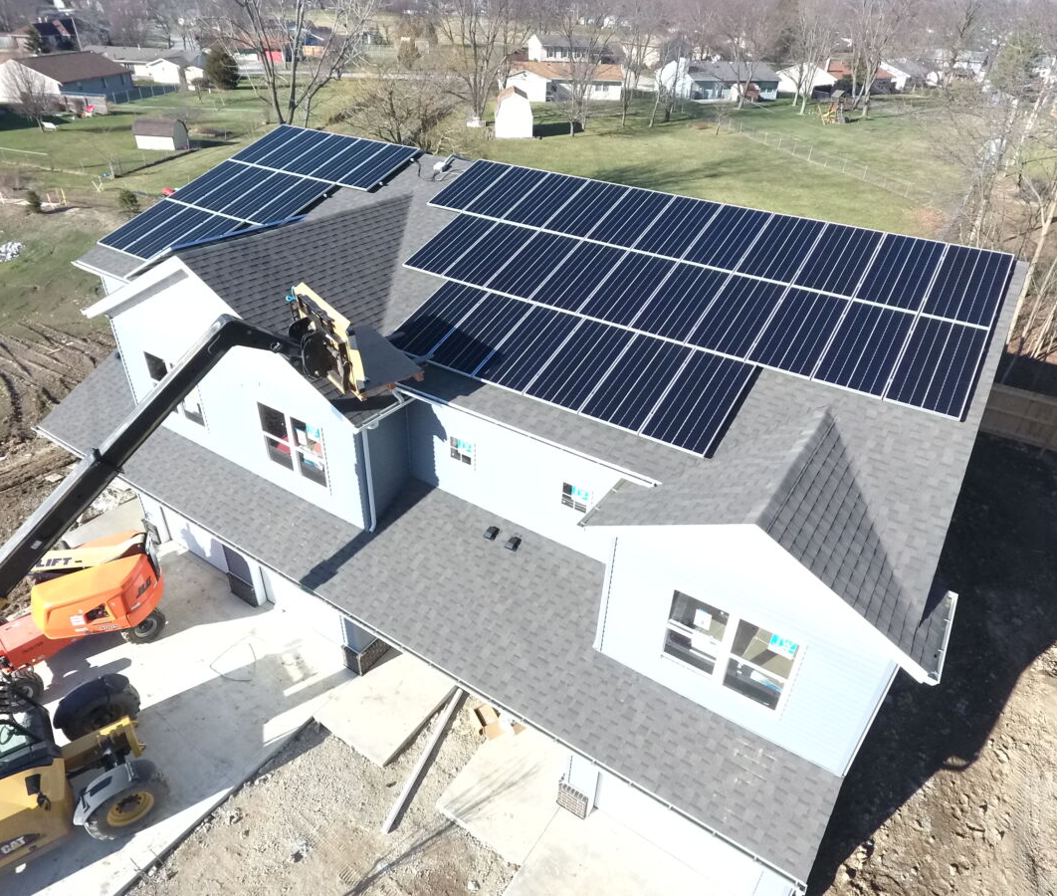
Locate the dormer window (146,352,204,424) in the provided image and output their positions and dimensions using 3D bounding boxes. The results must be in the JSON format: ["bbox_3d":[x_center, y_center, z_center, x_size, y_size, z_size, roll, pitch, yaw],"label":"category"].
[{"bbox_3d":[-6.967,-1.154,13.605,1.580,1.240,0.120,21,37,26],"label":"dormer window"}]

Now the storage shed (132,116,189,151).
[{"bbox_3d":[-32.751,-27.998,61.390,3.100,2.400,2.400,0,33,-4],"label":"storage shed"}]

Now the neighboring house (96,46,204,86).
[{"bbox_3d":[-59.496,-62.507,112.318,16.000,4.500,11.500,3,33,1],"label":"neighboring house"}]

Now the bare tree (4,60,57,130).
[{"bbox_3d":[-41.911,-29.495,58.231,4.000,5.200,4.000,-17,38,-28],"label":"bare tree"}]

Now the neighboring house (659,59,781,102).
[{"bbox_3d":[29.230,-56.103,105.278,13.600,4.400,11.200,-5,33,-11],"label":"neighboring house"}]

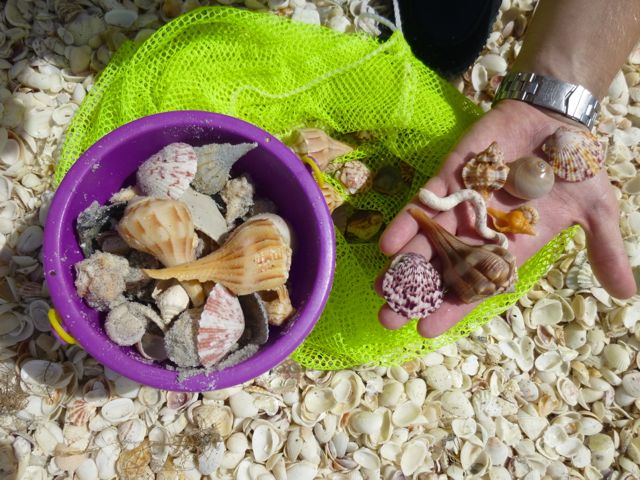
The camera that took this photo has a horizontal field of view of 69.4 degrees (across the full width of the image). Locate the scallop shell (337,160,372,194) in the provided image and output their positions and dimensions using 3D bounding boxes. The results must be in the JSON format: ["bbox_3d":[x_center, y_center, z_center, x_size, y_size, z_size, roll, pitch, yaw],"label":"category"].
[{"bbox_3d":[0.032,-0.058,0.425,0.032,0.022,0.032,-11,79,-5],"label":"scallop shell"}]

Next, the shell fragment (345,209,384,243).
[{"bbox_3d":[0.042,-0.013,0.430,0.036,0.020,0.030,-17,80,-6],"label":"shell fragment"}]

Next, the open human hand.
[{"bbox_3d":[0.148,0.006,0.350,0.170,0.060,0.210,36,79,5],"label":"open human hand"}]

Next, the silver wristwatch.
[{"bbox_3d":[0.181,-0.114,0.368,0.072,0.055,0.038,15,95,0],"label":"silver wristwatch"}]

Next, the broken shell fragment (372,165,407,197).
[{"bbox_3d":[0.064,-0.055,0.430,0.031,0.018,0.029,-6,79,-4],"label":"broken shell fragment"}]

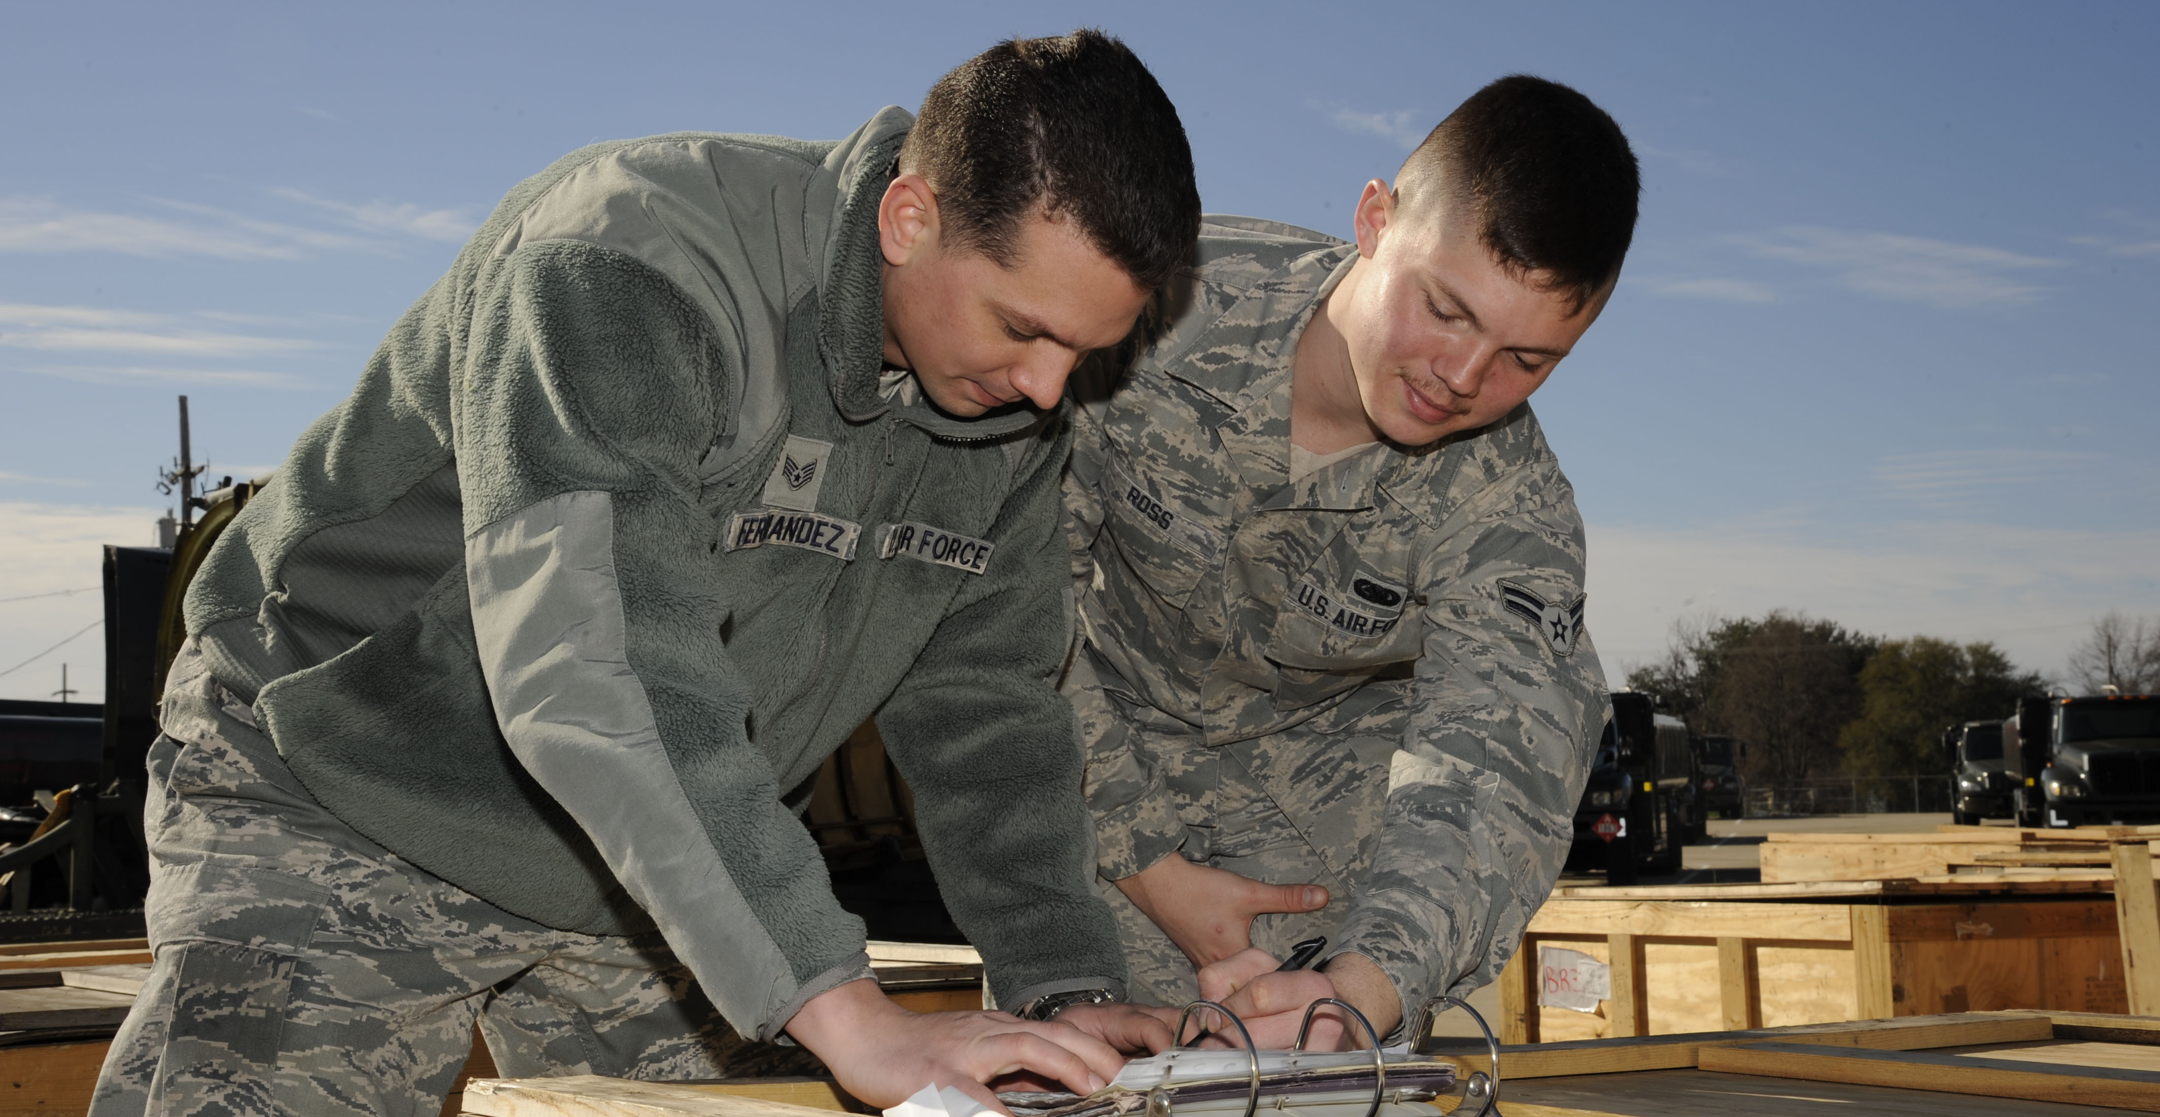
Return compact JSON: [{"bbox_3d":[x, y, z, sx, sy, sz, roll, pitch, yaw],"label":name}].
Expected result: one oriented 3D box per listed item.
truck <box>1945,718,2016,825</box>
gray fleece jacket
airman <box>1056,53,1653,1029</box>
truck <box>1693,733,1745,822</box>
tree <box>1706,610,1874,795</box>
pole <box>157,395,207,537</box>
[{"bbox_3d":[23.438,5.410,76.878,2.500,2.700,8.000,-2,-4,13],"label":"truck"},{"bbox_3d":[-0.310,0.012,1.970,0.720,0.580,0.550,-5,-6,39],"label":"gray fleece jacket"},{"bbox_3d":[0.182,0.391,2.150,0.580,1.450,0.750,-1,-4,-5],"label":"airman"},{"bbox_3d":[20.180,6.892,95.878,2.500,2.700,8.000,-2,-4,13],"label":"truck"},{"bbox_3d":[27.456,5.767,116.000,6.200,7.600,6.000,-2,-4,14],"label":"tree"},{"bbox_3d":[-23.888,1.771,80.000,0.800,12.500,2.200,1,-5,-27],"label":"pole"}]

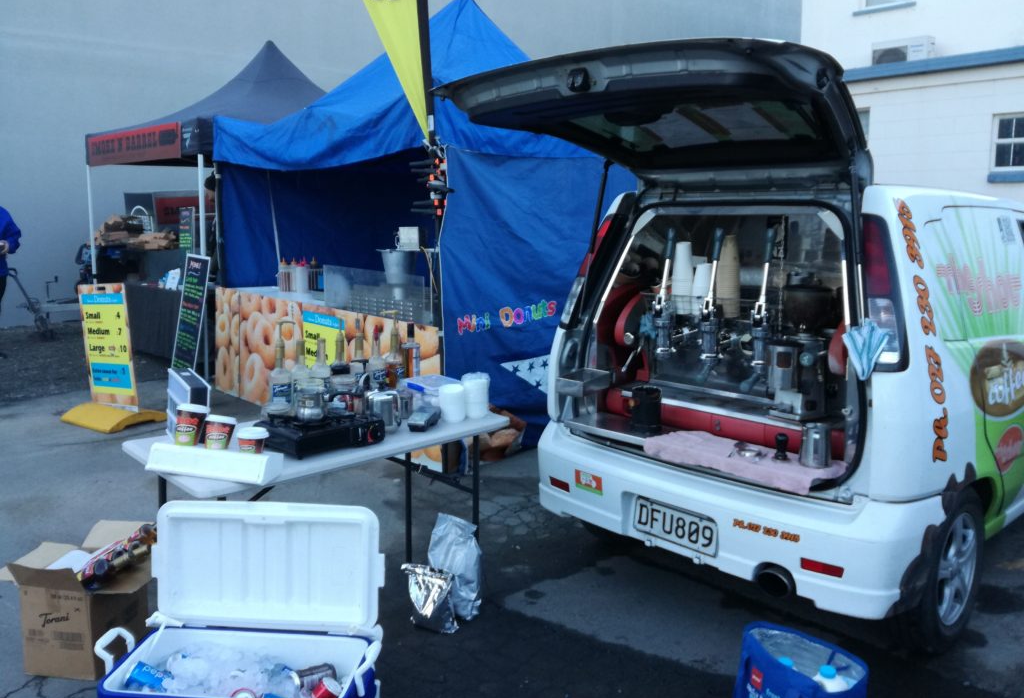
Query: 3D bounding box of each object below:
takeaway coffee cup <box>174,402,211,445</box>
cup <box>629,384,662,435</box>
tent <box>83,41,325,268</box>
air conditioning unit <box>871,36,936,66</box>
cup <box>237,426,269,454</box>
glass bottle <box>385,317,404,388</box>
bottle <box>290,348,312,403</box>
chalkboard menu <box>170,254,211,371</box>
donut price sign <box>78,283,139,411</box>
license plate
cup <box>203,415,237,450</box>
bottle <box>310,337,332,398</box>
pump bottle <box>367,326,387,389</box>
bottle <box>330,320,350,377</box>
[{"bbox_3d":[-0.950,0.244,2.361,0.094,0.150,0.094,6,9,-21],"label":"takeaway coffee cup"},{"bbox_3d":[0.571,0.244,3.349,0.122,0.150,0.122,0,9,0],"label":"cup"},{"bbox_3d":[-2.748,-1.728,9.207,3.000,3.448,3.000,-8,12,-44],"label":"tent"},{"bbox_3d":[5.917,-4.376,12.118,0.300,0.570,0.810,-8,12,-43],"label":"air conditioning unit"},{"bbox_3d":[-0.754,0.292,2.312,0.094,0.107,0.094,-2,9,-18],"label":"cup"},{"bbox_3d":[-0.494,0.029,3.393,0.082,0.380,0.082,0,9,0],"label":"glass bottle"},{"bbox_3d":[-0.816,0.116,3.103,0.079,0.300,0.079,-8,13,-42],"label":"bottle"},{"bbox_3d":[-2.866,-0.252,7.125,0.050,1.170,0.530,8,2,-44],"label":"chalkboard menu"},{"bbox_3d":[-3.005,-0.010,5.950,0.585,0.937,0.040,1,9,33],"label":"donut price sign"},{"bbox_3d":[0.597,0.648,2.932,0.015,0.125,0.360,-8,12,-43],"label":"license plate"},{"bbox_3d":[-0.910,0.272,2.480,0.092,0.122,0.092,7,9,-6],"label":"cup"},{"bbox_3d":[-0.751,0.103,3.167,0.079,0.305,0.079,-8,13,-42],"label":"bottle"},{"bbox_3d":[-0.515,0.069,3.055,0.077,0.325,0.077,-4,10,-28],"label":"pump bottle"},{"bbox_3d":[-0.690,0.063,3.213,0.080,0.370,0.080,-8,13,-42],"label":"bottle"}]

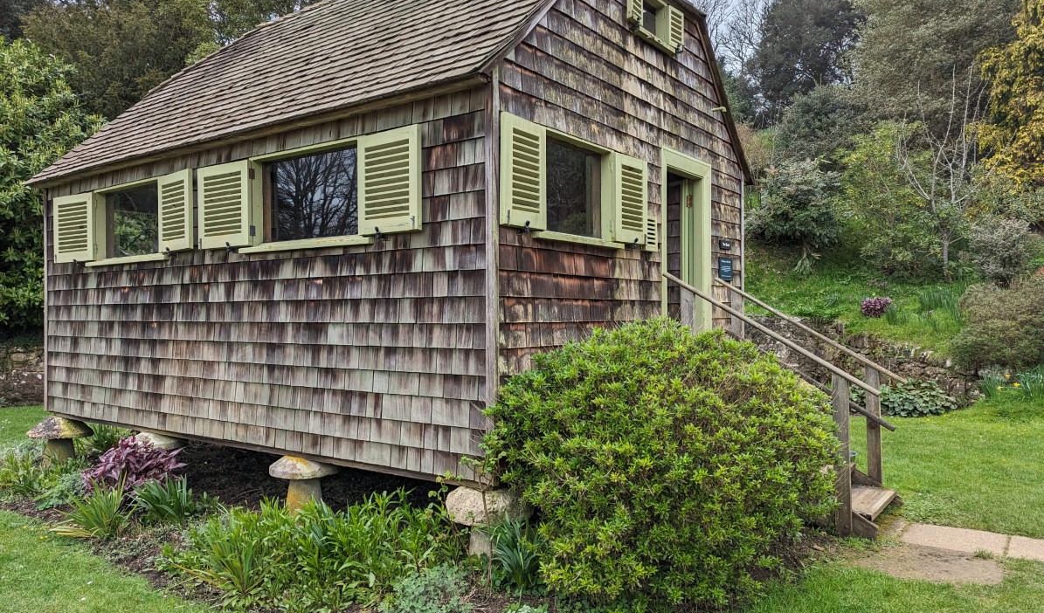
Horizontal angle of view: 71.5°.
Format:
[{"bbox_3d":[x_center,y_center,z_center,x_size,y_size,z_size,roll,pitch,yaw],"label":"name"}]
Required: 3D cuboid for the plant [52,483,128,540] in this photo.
[{"bbox_3d":[-2.953,1.399,4.950,0.470,0.370,0.430,0,0,-31],"label":"plant"}]

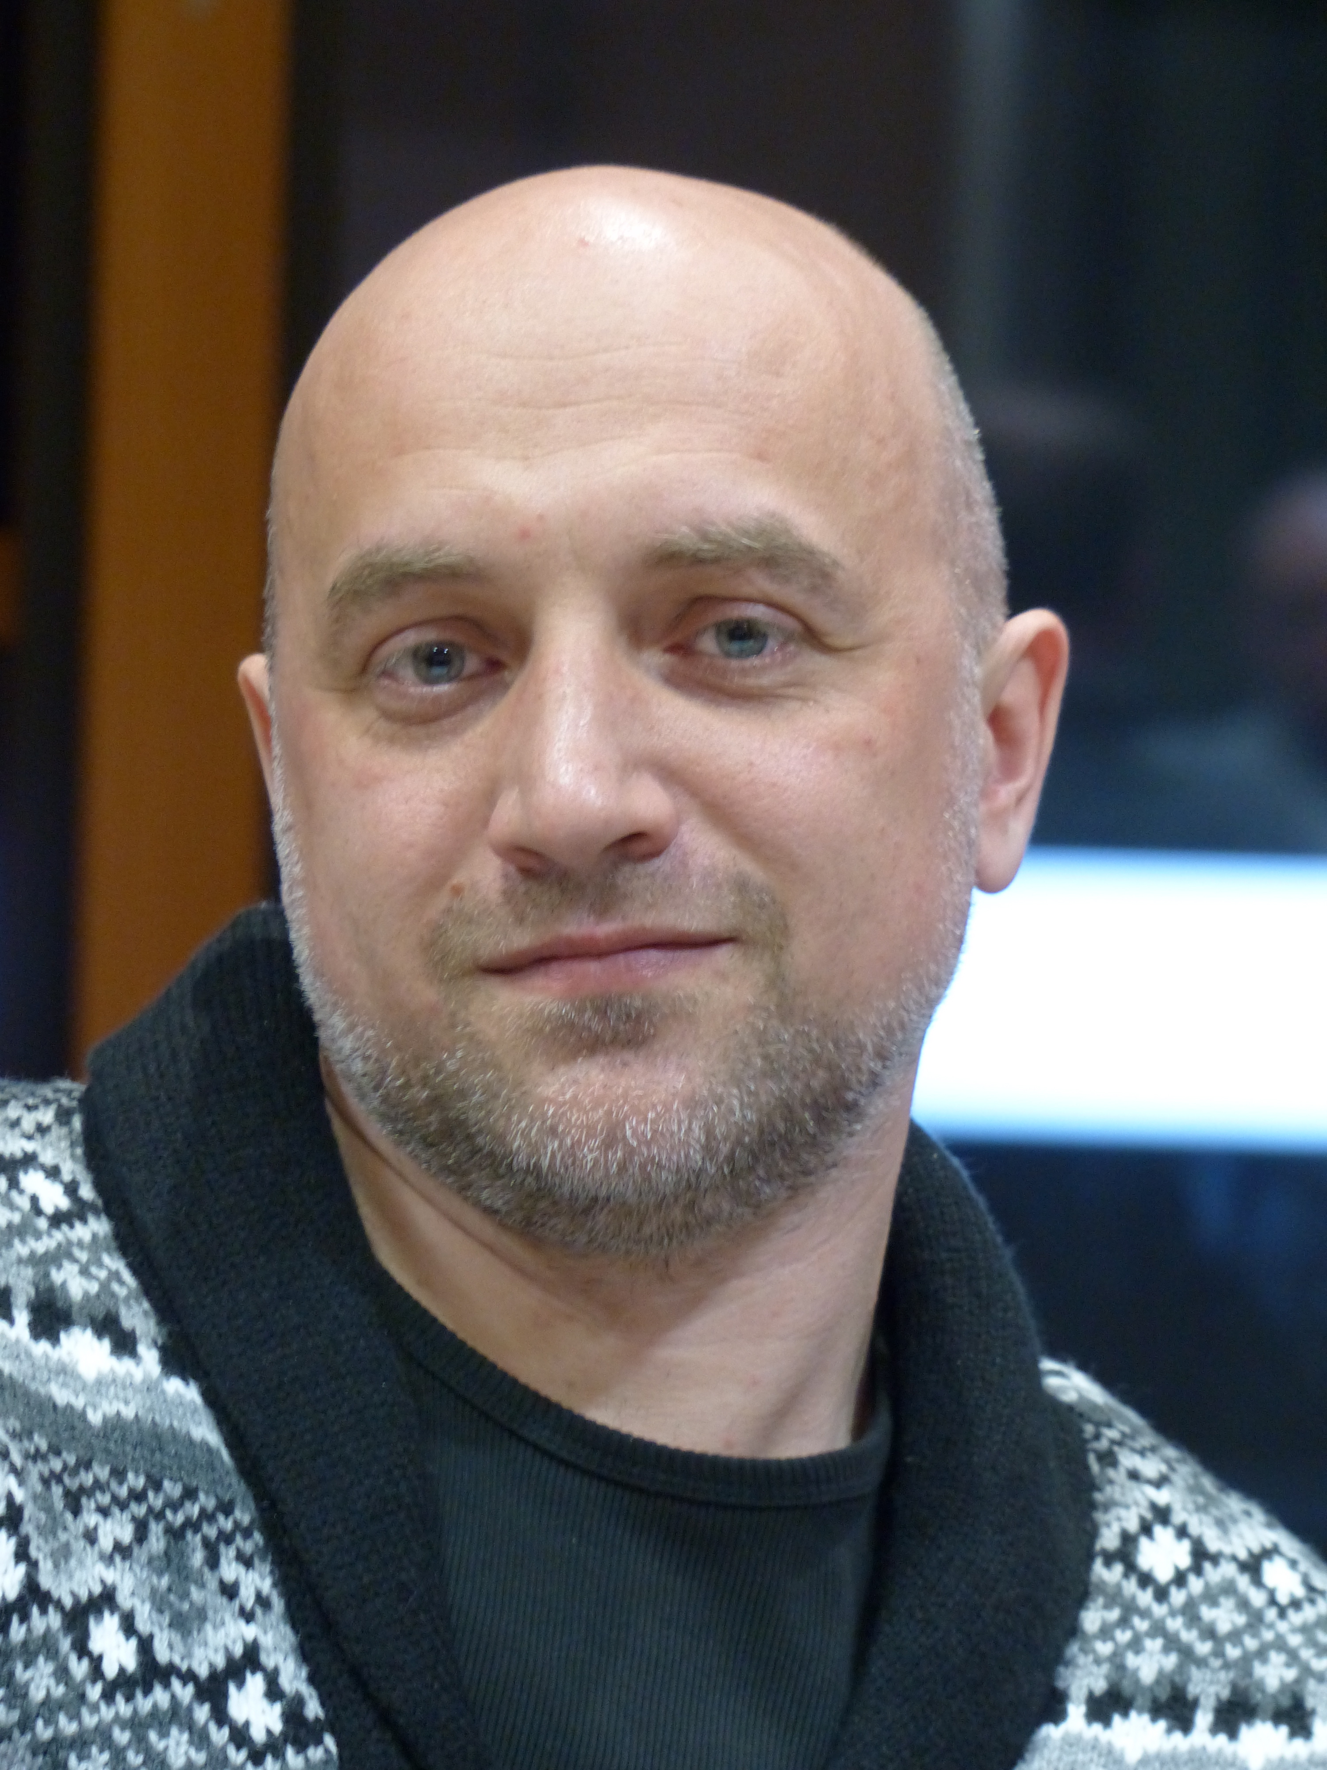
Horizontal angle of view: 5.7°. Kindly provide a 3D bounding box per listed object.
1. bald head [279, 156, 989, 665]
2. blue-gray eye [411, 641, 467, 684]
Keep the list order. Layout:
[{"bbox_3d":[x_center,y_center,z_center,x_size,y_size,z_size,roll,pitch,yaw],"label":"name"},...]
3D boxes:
[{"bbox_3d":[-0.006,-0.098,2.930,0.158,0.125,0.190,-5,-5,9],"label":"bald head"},{"bbox_3d":[-0.048,-0.047,2.856,0.012,0.011,0.008,-4,-2,5],"label":"blue-gray eye"}]

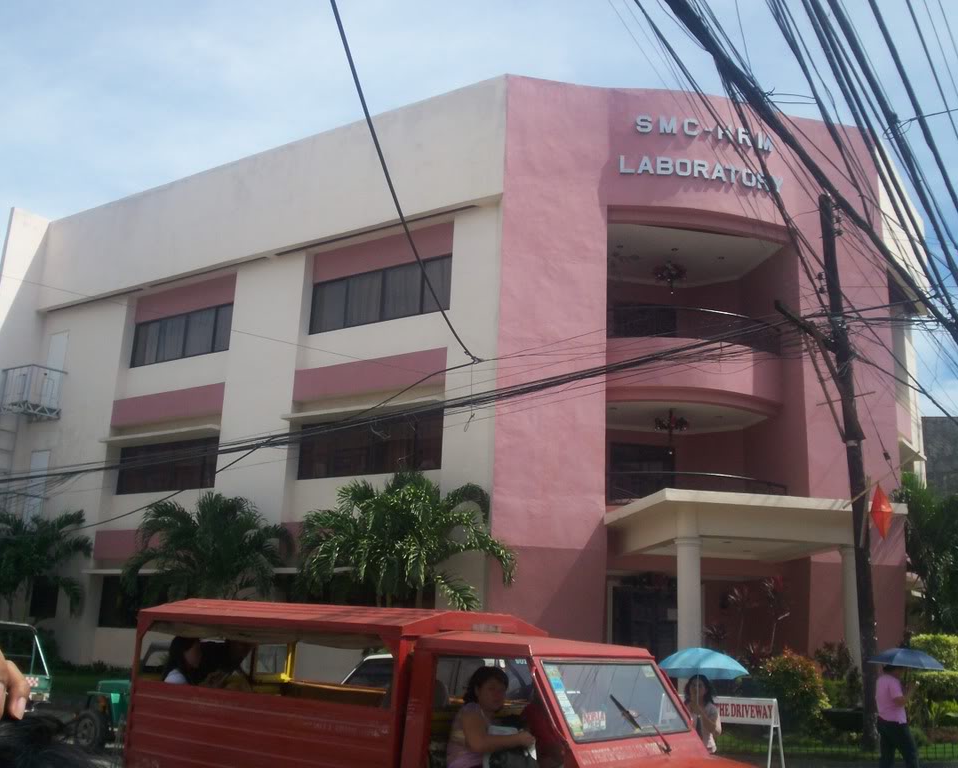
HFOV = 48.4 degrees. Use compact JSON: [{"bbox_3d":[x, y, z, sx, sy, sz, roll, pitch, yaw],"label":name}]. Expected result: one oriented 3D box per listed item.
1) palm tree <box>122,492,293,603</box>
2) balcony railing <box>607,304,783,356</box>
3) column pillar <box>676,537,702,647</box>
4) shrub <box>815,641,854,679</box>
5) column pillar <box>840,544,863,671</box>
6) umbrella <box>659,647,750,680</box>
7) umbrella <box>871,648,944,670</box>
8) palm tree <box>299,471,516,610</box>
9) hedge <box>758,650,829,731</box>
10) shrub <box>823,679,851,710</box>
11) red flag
[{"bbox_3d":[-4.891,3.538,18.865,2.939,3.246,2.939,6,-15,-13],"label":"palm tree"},{"bbox_3d":[4.111,-1.027,20.204,3.850,0.640,0.750,5,-14,-9],"label":"balcony railing"},{"bbox_3d":[3.433,3.883,17.316,0.430,2.800,0.430,5,-15,-8],"label":"column pillar"},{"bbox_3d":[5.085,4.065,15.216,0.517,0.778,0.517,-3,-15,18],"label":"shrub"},{"bbox_3d":[6.370,4.114,17.724,0.430,2.800,0.430,5,-15,-8],"label":"column pillar"},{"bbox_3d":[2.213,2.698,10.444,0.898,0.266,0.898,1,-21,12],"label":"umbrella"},{"bbox_3d":[4.658,2.980,11.626,0.822,0.222,0.822,-2,-16,21],"label":"umbrella"},{"bbox_3d":[-1.255,3.449,18.010,3.600,3.920,3.500,3,-15,-3],"label":"palm tree"},{"bbox_3d":[4.098,4.034,13.873,0.902,1.092,0.902,-2,-15,16],"label":"hedge"},{"bbox_3d":[4.930,4.306,14.638,0.366,0.497,0.366,-3,-15,18],"label":"shrub"},{"bbox_3d":[5.826,1.846,15.414,0.350,0.780,0.280,-3,-16,20],"label":"red flag"}]

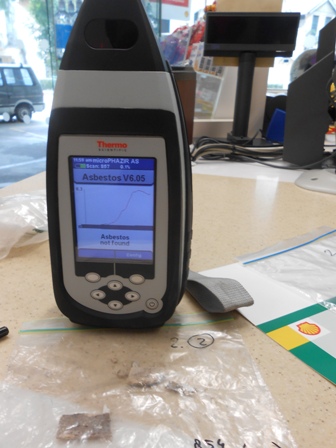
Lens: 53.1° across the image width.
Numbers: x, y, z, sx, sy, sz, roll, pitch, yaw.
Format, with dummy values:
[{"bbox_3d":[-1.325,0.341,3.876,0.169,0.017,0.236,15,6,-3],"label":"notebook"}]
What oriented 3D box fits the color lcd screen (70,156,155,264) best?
[{"bbox_3d":[-0.038,-0.008,0.234,0.056,0.074,0.006,2,19,0],"label":"color lcd screen"}]

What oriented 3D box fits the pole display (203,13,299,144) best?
[{"bbox_3d":[0.223,-0.407,0.970,0.240,0.337,0.080,4,20,8],"label":"pole display"}]

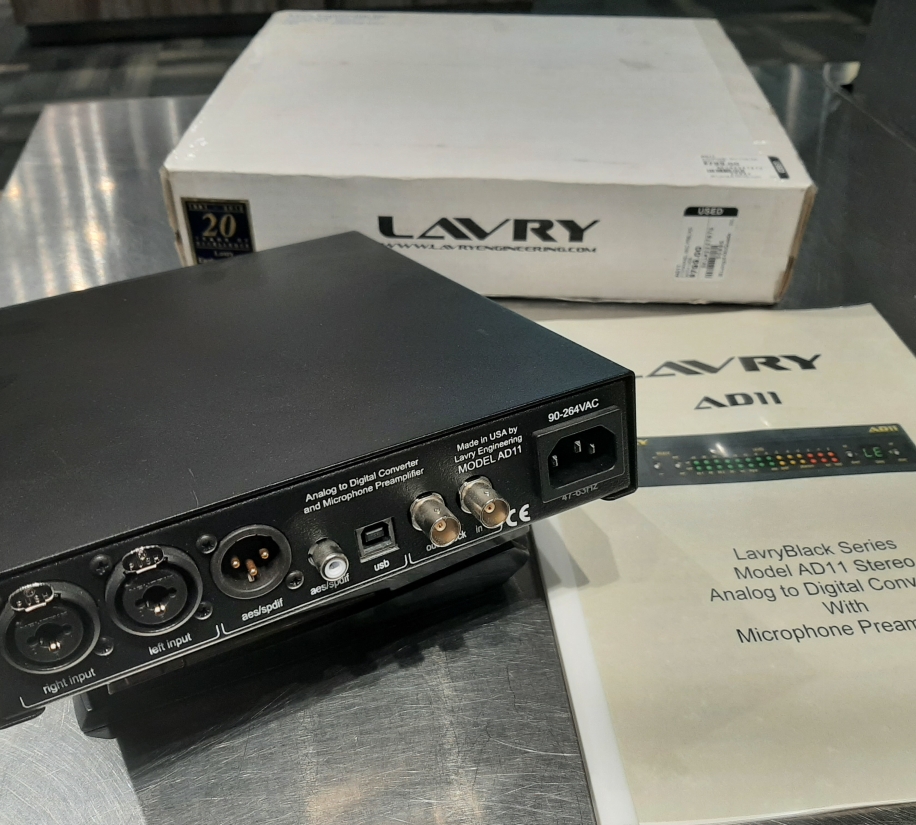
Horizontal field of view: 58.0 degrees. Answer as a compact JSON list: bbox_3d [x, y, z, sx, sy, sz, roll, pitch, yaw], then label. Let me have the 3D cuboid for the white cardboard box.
[{"bbox_3d":[0.021,-0.196,0.583,0.358,0.075,0.292,2,42,2],"label":"white cardboard box"}]

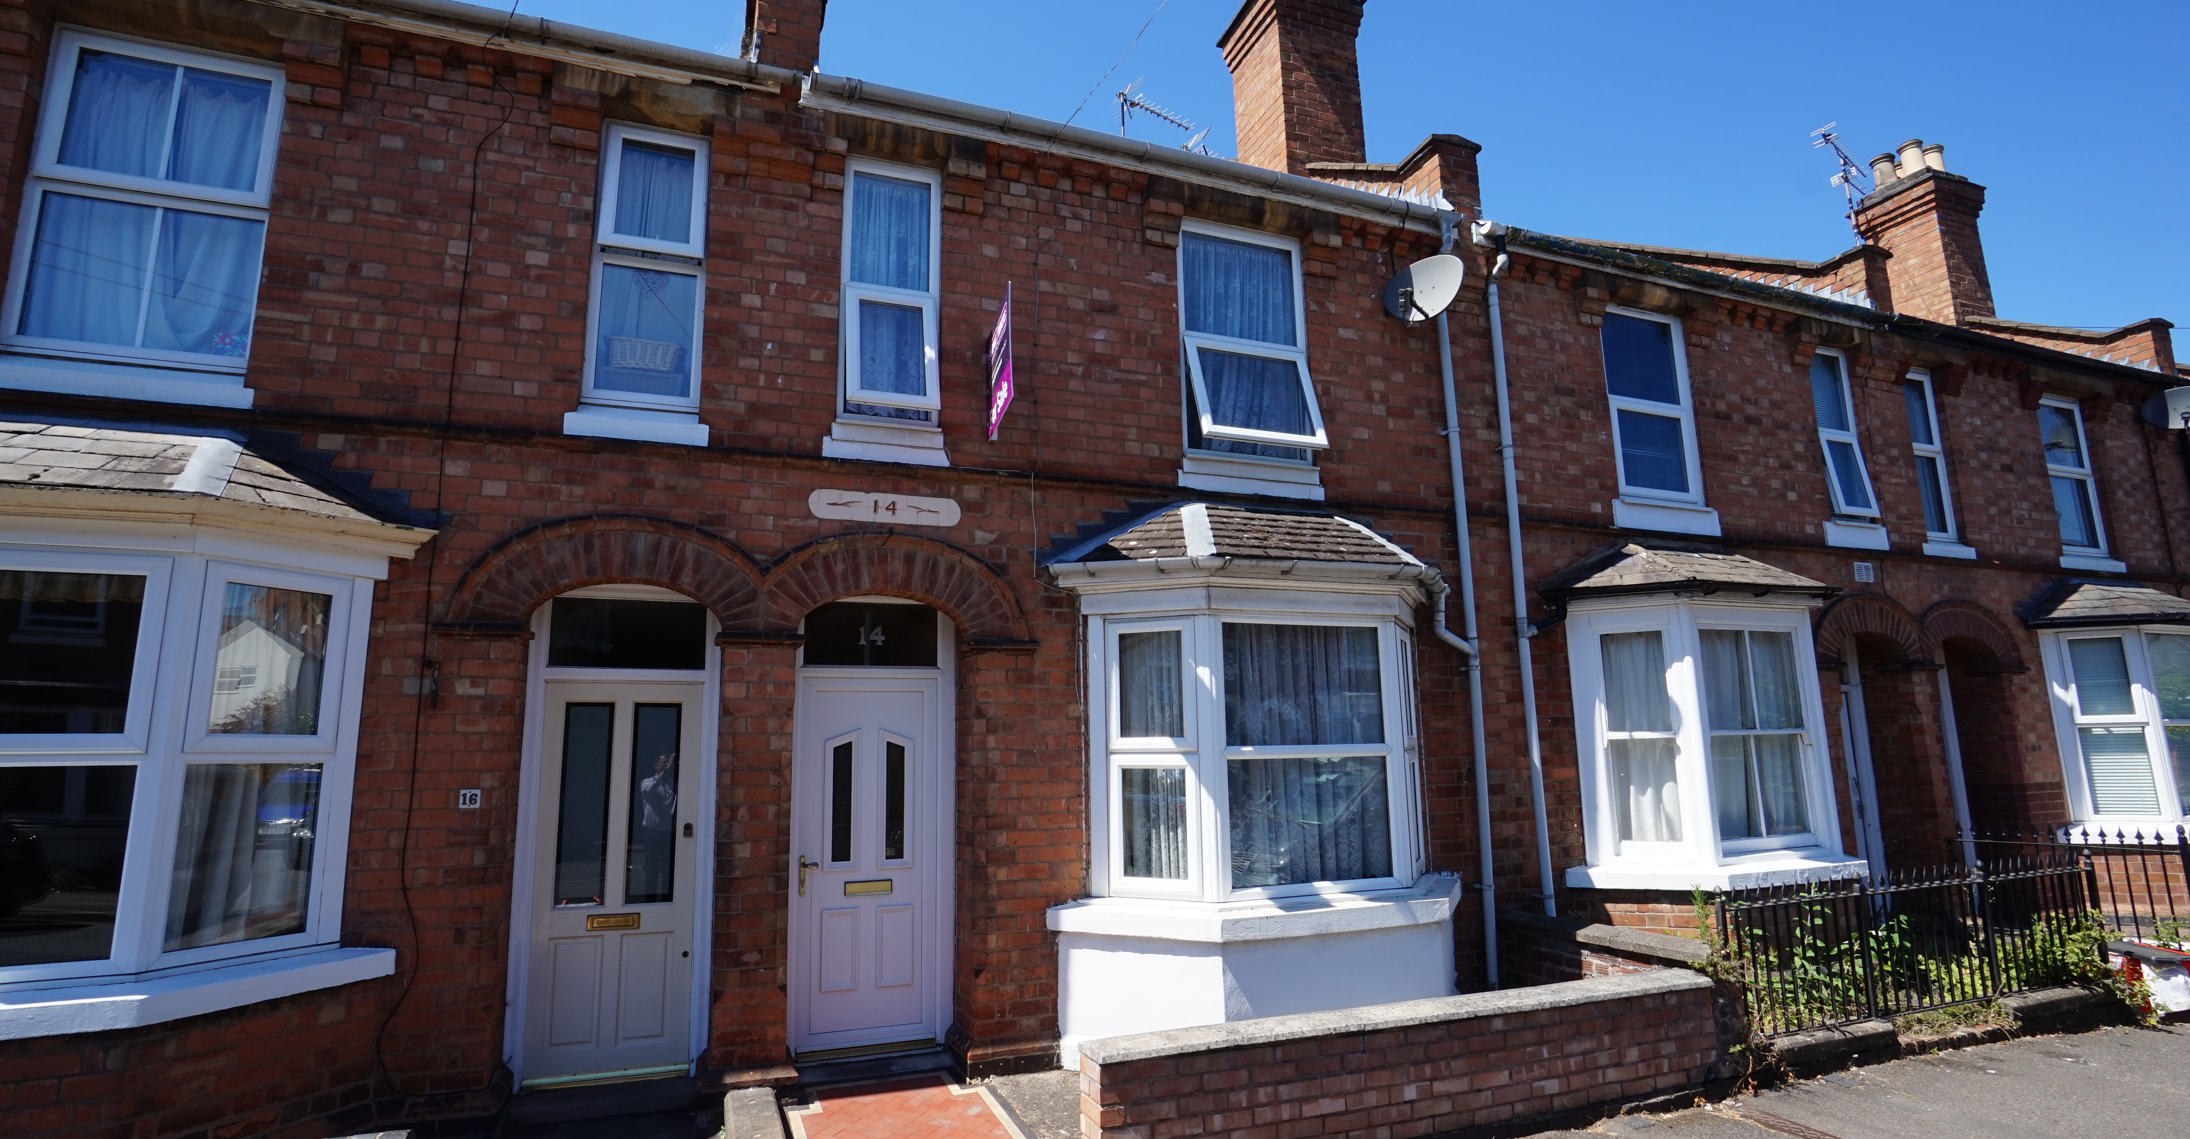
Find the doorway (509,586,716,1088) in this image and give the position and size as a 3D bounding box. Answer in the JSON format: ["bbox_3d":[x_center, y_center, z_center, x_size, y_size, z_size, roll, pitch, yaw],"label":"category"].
[{"bbox_3d":[-2.375,1.284,4.858,0.904,2.418,0.332,2,-10,-20],"label":"doorway"}]

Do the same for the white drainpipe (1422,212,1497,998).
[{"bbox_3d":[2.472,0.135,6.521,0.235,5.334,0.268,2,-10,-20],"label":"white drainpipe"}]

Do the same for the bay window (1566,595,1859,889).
[{"bbox_3d":[4.785,1.244,7.289,2.797,2.047,0.620,3,-10,-22],"label":"bay window"}]

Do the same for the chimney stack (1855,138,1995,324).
[{"bbox_3d":[10.602,-4.147,12.342,1.016,2.408,0.909,2,-10,-20],"label":"chimney stack"}]

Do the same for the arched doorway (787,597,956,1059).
[{"bbox_3d":[-1.244,1.371,5.404,0.936,2.397,0.118,2,-10,-20],"label":"arched doorway"}]

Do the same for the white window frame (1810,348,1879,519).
[{"bbox_3d":[6.428,-1.179,8.437,0.567,1.551,0.166,2,-10,-20],"label":"white window frame"}]

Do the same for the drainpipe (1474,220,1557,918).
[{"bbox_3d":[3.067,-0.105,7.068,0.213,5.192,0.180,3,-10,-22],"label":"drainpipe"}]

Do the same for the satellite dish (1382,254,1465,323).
[{"bbox_3d":[2.248,-1.978,6.775,0.570,0.450,0.360,-10,-13,42],"label":"satellite dish"}]

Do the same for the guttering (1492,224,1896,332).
[{"bbox_3d":[5.269,-2.448,8.339,4.805,0.174,0.140,3,-10,-22],"label":"guttering"}]

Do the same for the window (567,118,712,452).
[{"bbox_3d":[-2.410,-1.553,5.252,0.674,1.856,0.200,3,-10,-22],"label":"window"}]

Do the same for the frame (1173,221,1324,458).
[{"bbox_3d":[1.030,-1.527,6.457,0.934,1.605,0.257,2,-10,-20],"label":"frame"}]

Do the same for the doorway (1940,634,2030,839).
[{"bbox_3d":[7.528,1.770,8.449,0.926,2.333,0.375,2,-10,-20],"label":"doorway"}]

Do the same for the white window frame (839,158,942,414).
[{"bbox_3d":[-1.195,-1.633,5.715,0.562,1.573,0.144,2,-10,-20],"label":"white window frame"}]

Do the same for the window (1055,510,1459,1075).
[{"bbox_3d":[1.157,1.118,5.629,2.795,3.162,0.706,2,-10,-20],"label":"window"}]

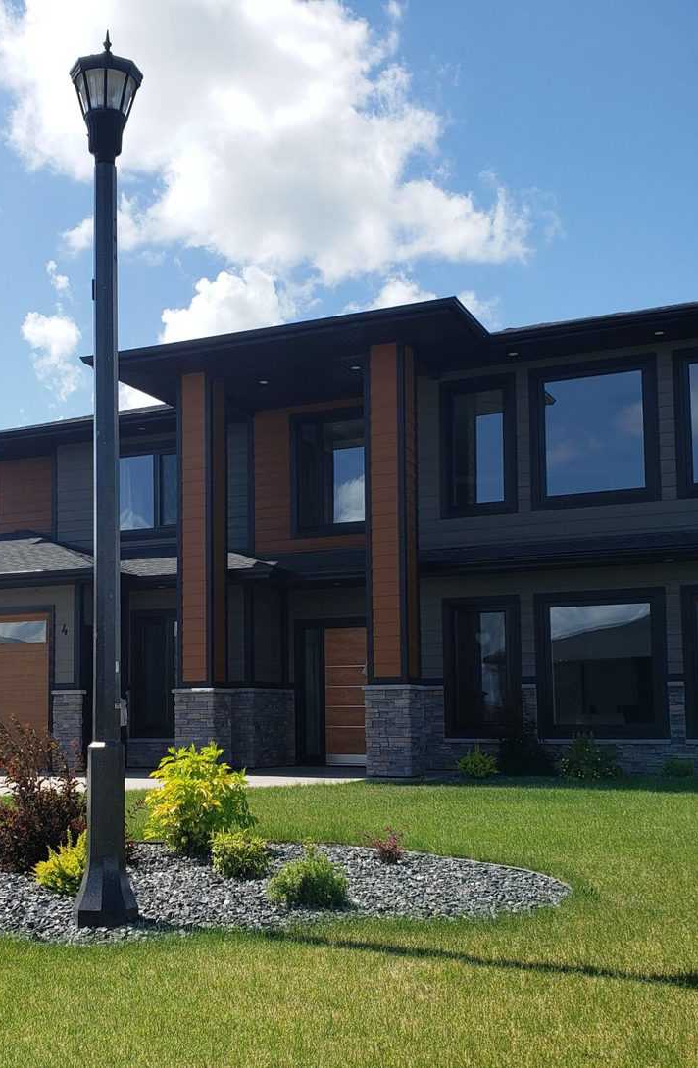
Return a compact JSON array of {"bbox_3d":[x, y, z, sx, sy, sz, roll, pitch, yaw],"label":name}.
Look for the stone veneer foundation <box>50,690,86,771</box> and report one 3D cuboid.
[{"bbox_3d":[-4.156,2.946,15.971,0.643,1.186,0.300,-4,-7,25],"label":"stone veneer foundation"}]

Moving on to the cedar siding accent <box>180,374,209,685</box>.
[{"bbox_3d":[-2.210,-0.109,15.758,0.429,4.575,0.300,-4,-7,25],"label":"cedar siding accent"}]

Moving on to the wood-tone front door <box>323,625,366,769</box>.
[{"bbox_3d":[0.049,2.388,15.663,0.910,2.020,0.100,-5,-9,26],"label":"wood-tone front door"}]

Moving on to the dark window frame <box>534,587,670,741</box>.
[{"bbox_3d":[3.242,1.682,13.688,1.669,1.913,0.140,-4,-7,25],"label":"dark window frame"}]

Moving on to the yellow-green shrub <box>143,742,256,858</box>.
[{"bbox_3d":[-1.227,2.155,8.700,0.880,0.920,0.840,-1,-8,0],"label":"yellow-green shrub"}]

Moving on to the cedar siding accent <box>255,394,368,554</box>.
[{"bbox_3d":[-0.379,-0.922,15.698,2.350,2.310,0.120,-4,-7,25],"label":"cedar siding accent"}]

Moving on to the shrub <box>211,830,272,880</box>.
[{"bbox_3d":[-0.803,2.375,7.900,0.430,0.370,0.420,-1,-8,0],"label":"shrub"}]

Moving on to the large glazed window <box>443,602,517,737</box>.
[{"bbox_3d":[1.796,1.804,14.357,1.088,1.900,0.140,-4,-7,25],"label":"large glazed window"}]

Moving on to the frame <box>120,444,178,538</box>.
[{"bbox_3d":[-3.070,-0.701,16.954,1.753,1.319,0.140,-4,-7,25],"label":"frame"}]

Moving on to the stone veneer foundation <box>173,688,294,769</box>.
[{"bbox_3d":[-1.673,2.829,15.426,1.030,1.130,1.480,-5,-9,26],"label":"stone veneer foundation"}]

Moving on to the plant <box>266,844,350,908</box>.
[{"bbox_3d":[-0.273,2.207,6.963,0.547,0.367,0.520,-1,-6,0],"label":"plant"}]

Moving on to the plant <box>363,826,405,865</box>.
[{"bbox_3d":[0.262,2.368,8.129,0.320,0.278,0.304,-1,-6,0],"label":"plant"}]

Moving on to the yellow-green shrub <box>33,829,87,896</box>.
[{"bbox_3d":[-1.970,2.263,7.350,0.420,0.440,0.410,-5,-9,26],"label":"yellow-green shrub"}]

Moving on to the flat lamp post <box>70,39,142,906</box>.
[{"bbox_3d":[-1.536,-0.497,6.836,0.470,5.763,0.470,-1,-6,0],"label":"flat lamp post"}]

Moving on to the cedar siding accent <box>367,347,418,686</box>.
[{"bbox_3d":[0.587,-0.308,14.192,0.560,4.510,0.480,-5,-9,26],"label":"cedar siding accent"}]

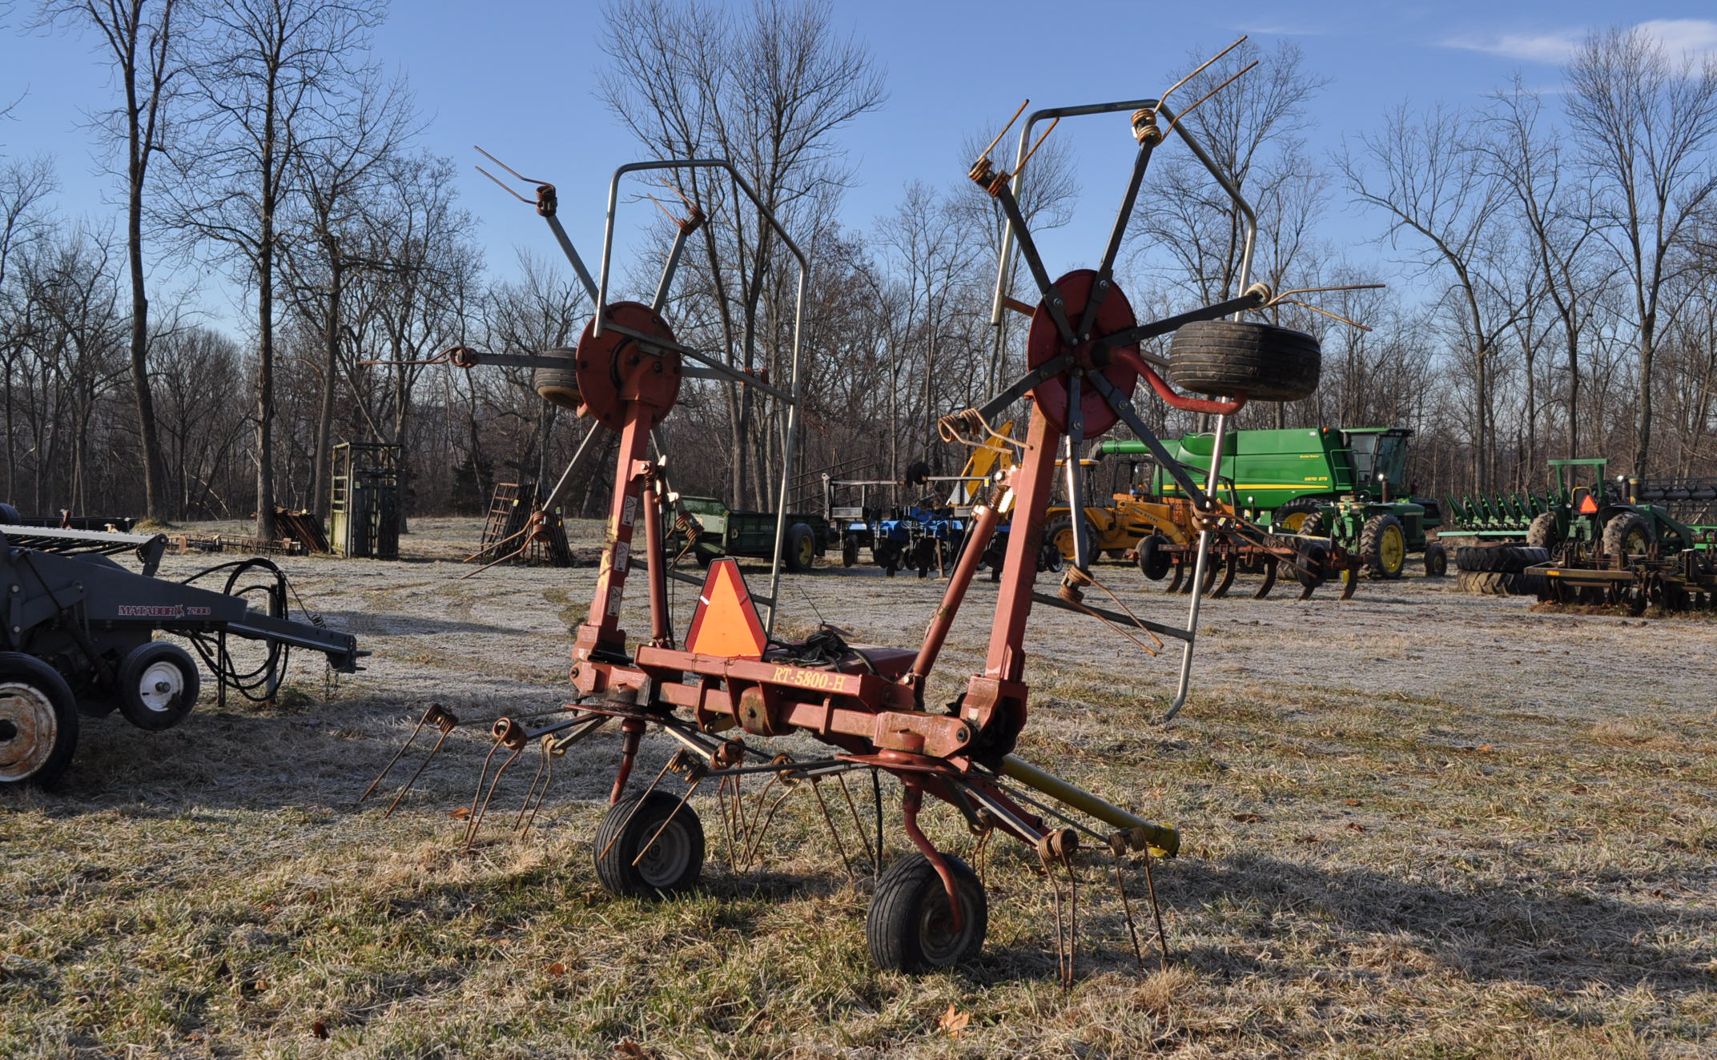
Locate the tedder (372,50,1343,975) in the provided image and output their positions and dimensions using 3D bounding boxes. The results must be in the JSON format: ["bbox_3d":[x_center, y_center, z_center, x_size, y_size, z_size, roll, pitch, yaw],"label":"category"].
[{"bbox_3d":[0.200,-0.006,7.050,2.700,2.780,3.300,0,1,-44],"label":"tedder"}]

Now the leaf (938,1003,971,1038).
[{"bbox_3d":[0.270,1.373,5.595,0.088,0.085,0.060,1,1,3],"label":"leaf"}]

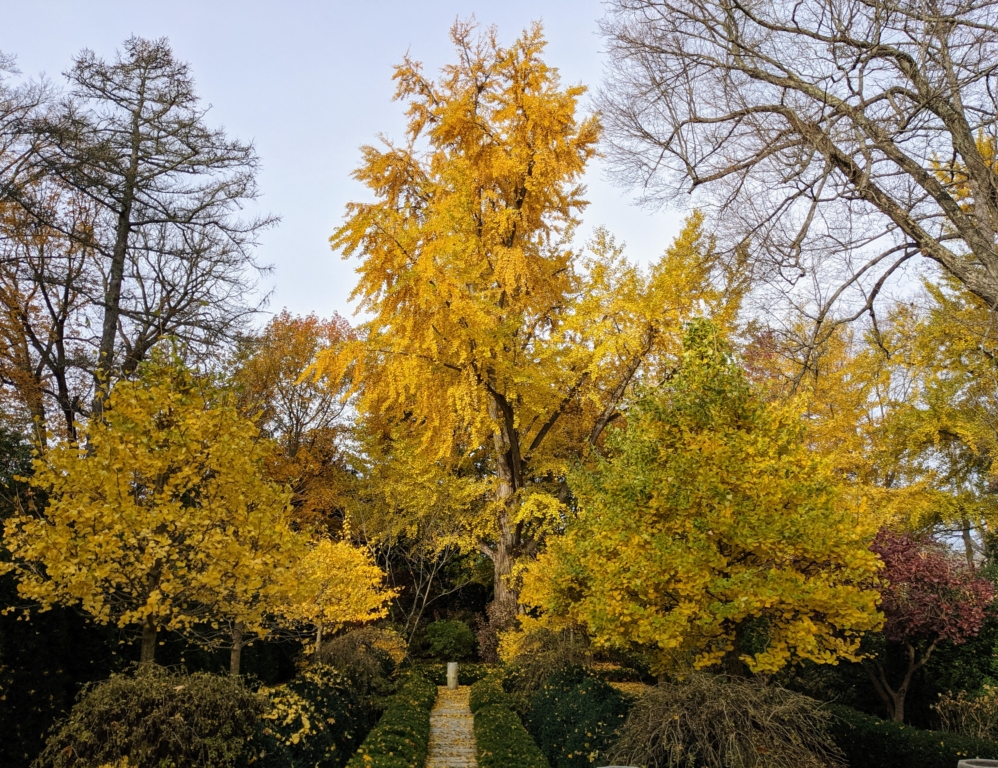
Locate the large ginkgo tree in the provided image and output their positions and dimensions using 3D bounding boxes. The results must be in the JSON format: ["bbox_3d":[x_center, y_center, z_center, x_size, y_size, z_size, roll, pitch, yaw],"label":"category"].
[{"bbox_3d":[1.200,-2.770,27.116,14.270,21.570,12.550,0,-12,0],"label":"large ginkgo tree"}]

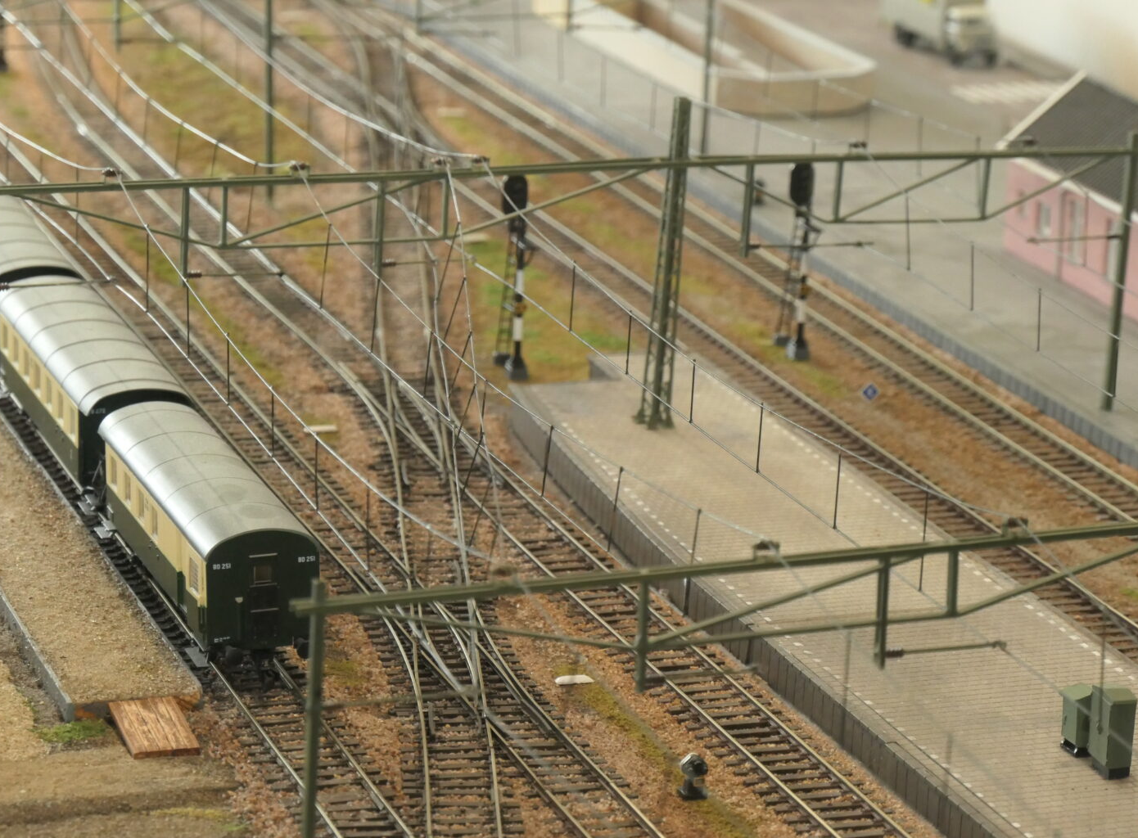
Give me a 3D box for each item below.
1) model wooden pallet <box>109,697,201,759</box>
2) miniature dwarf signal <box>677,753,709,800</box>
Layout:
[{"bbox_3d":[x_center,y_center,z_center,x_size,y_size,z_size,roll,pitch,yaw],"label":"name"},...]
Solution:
[{"bbox_3d":[-0.108,0.081,1.023,0.018,0.002,0.028,-3,25,-20],"label":"model wooden pallet"},{"bbox_3d":[0.032,0.091,0.999,0.007,0.011,0.006,-3,16,-18],"label":"miniature dwarf signal"}]

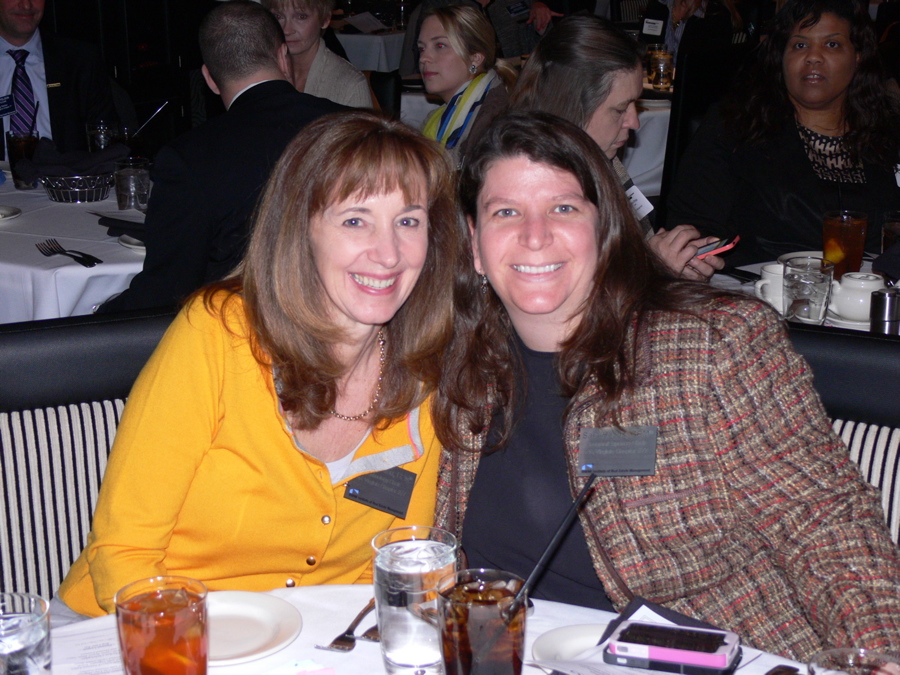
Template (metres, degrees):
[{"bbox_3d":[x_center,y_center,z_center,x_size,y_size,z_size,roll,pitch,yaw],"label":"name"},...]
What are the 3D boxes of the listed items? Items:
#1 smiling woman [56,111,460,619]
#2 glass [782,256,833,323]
[{"bbox_3d":[-0.195,0.385,1.801,0.520,1.220,0.660,-3,17,-10],"label":"smiling woman"},{"bbox_3d":[0.592,-0.076,2.670,0.083,0.095,0.083,0,17,0],"label":"glass"}]

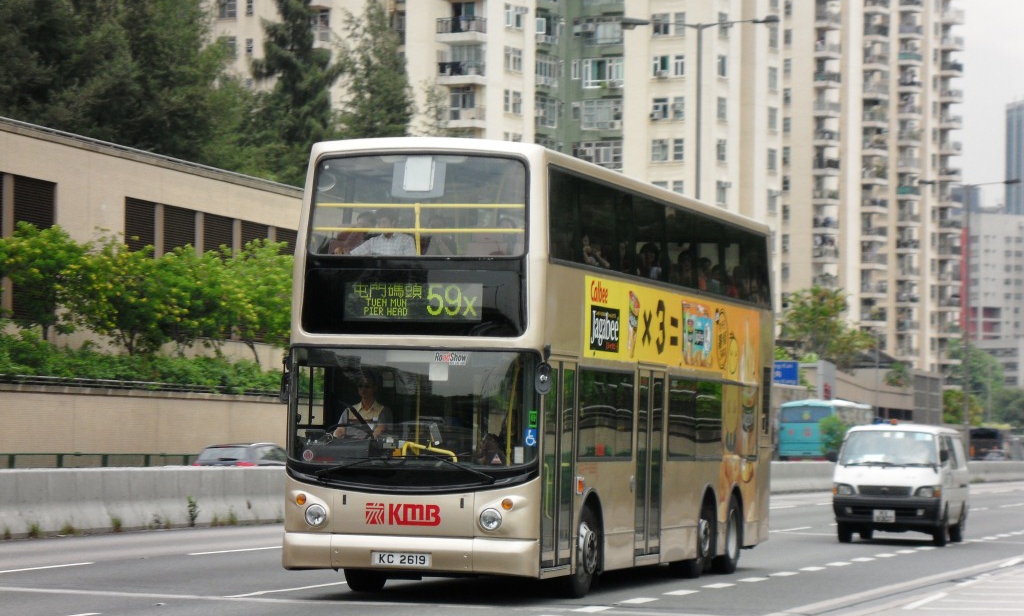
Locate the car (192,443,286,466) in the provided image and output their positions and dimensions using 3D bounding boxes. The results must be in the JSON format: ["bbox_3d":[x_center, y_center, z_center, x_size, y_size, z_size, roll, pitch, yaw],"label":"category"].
[{"bbox_3d":[-6.863,4.316,93.226,1.740,1.460,4.250,1,-2,15],"label":"car"}]

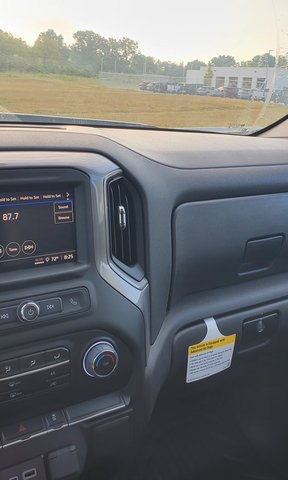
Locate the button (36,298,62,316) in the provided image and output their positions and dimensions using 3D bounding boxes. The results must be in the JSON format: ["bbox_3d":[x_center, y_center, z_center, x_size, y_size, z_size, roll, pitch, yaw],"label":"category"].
[{"bbox_3d":[-0.112,0.080,0.570,0.031,0.017,0.008,-7,4,-33],"label":"button"}]

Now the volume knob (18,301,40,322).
[{"bbox_3d":[-0.133,0.084,0.561,0.022,0.022,0.012,-7,6,-33],"label":"volume knob"}]

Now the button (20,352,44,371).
[{"bbox_3d":[-0.134,0.146,0.572,0.030,0.018,0.008,-7,9,-33],"label":"button"}]

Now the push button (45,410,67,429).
[{"bbox_3d":[-0.111,0.222,0.595,0.027,0.018,0.008,-7,-20,-33],"label":"push button"}]

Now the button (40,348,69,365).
[{"bbox_3d":[-0.105,0.139,0.576,0.033,0.018,0.008,-7,14,-33],"label":"button"}]

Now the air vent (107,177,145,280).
[{"bbox_3d":[-0.029,-0.011,0.661,0.060,0.142,0.035,-7,9,-33],"label":"air vent"}]

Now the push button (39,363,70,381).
[{"bbox_3d":[-0.112,0.161,0.588,0.042,0.013,0.008,-7,9,-33],"label":"push button"}]

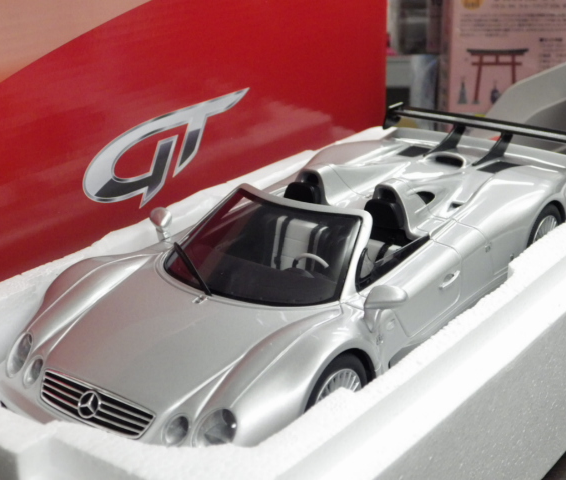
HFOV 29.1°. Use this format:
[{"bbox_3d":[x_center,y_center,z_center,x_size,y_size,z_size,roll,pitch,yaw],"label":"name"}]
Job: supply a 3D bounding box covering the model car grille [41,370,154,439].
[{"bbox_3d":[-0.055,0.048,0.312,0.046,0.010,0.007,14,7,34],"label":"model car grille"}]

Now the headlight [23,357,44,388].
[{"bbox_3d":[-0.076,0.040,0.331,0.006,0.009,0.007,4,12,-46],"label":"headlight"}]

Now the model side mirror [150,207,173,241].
[{"bbox_3d":[-0.044,-0.006,0.397,0.008,0.013,0.015,-15,26,-30],"label":"model side mirror"}]

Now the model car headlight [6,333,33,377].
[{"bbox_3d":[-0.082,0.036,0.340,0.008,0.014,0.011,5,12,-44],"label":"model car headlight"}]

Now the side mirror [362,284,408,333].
[{"bbox_3d":[0.031,0.020,0.335,0.016,0.013,0.008,5,23,16],"label":"side mirror"}]

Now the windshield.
[{"bbox_3d":[-0.008,0.003,0.362,0.073,0.019,0.049,14,27,34],"label":"windshield"}]

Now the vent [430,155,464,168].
[{"bbox_3d":[0.070,-0.033,0.461,0.016,0.004,0.006,14,27,34],"label":"vent"}]

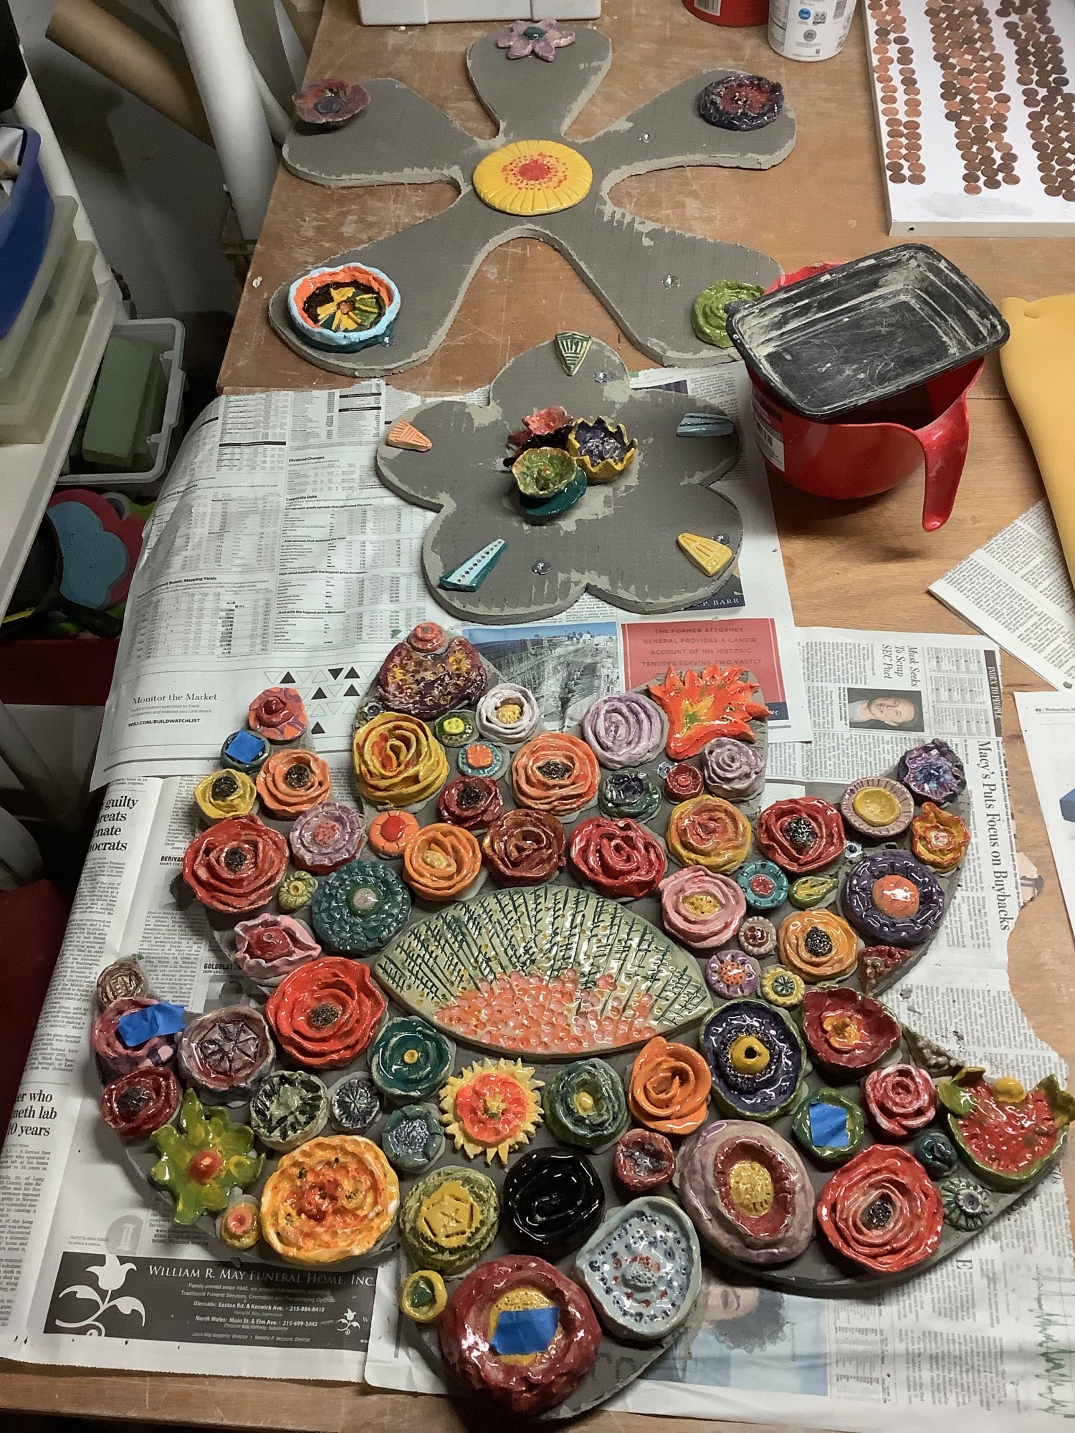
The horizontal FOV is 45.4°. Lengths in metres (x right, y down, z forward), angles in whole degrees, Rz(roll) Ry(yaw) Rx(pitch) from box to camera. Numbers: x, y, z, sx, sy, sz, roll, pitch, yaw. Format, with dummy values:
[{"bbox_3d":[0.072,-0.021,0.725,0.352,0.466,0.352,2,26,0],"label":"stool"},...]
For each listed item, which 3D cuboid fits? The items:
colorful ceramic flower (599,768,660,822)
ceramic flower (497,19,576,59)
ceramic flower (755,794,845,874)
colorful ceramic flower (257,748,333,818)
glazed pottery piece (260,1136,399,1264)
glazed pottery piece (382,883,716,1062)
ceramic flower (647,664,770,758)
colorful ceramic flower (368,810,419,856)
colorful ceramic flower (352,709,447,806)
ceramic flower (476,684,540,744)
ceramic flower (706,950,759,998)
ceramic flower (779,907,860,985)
[{"bbox_3d":[0.074,0.062,1.028,0.049,0.022,0.049,-4,57,0],"label":"colorful ceramic flower"},{"bbox_3d":[-0.001,-0.852,1.612,0.095,0.015,0.088,-4,57,0],"label":"ceramic flower"},{"bbox_3d":[0.204,0.090,0.996,0.067,0.023,0.063,-2,56,2],"label":"ceramic flower"},{"bbox_3d":[-0.198,0.053,1.048,0.061,0.020,0.060,-4,57,0],"label":"colorful ceramic flower"},{"bbox_3d":[-0.134,0.320,0.846,0.090,0.029,0.077,-5,57,0],"label":"glazed pottery piece"},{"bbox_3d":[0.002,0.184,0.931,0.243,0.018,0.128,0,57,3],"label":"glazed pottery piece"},{"bbox_3d":[0.140,-0.006,1.046,0.100,0.020,0.084,-2,58,2],"label":"ceramic flower"},{"bbox_3d":[-0.114,0.093,1.018,0.040,0.014,0.036,-2,56,2],"label":"colorful ceramic flower"},{"bbox_3d":[-0.109,0.032,1.032,0.077,0.029,0.081,-2,58,2],"label":"colorful ceramic flower"},{"bbox_3d":[-0.025,-0.005,1.073,0.054,0.023,0.052,-2,56,2],"label":"ceramic flower"},{"bbox_3d":[0.142,0.186,0.930,0.036,0.012,0.034,-2,58,2],"label":"ceramic flower"},{"bbox_3d":[0.205,0.165,0.933,0.057,0.022,0.053,-2,58,2],"label":"ceramic flower"}]

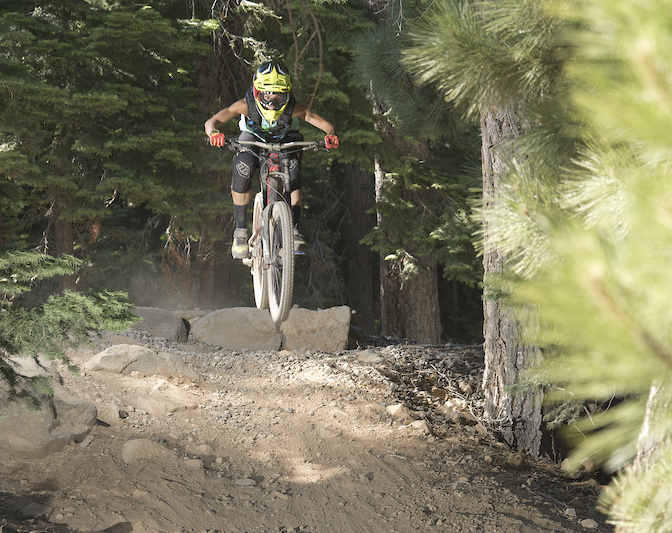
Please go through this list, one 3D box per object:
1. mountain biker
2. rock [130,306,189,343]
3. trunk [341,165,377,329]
[{"bbox_3d":[-0.381,-0.629,31.500,0.770,1.170,0.850,0,0,-6],"label":"mountain biker"},{"bbox_3d":[-1.128,0.371,33.800,0.400,0.240,0.380,0,0,0],"label":"rock"},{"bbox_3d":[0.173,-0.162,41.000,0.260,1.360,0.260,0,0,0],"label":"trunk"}]

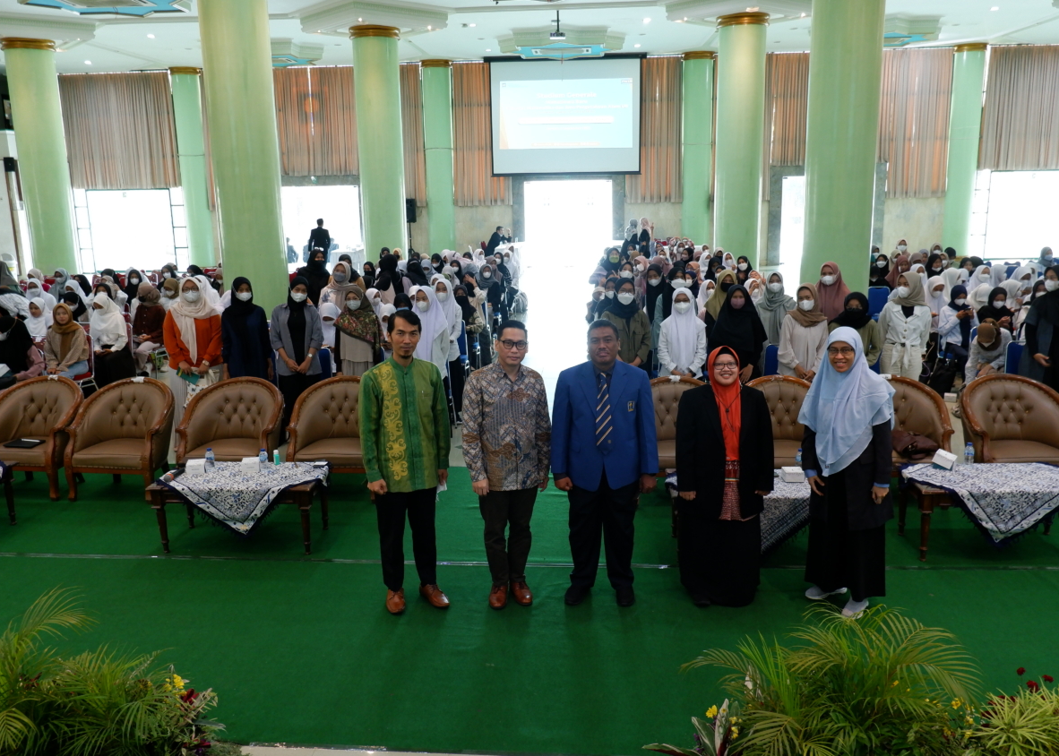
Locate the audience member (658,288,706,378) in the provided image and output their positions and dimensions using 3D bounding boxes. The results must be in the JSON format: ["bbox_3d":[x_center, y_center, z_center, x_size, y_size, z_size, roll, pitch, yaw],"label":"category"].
[{"bbox_3d":[1.444,-0.085,7.770,0.450,1.530,0.300,0,11,6],"label":"audience member"}]

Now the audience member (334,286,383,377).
[{"bbox_3d":[-1.660,-0.116,8.054,0.470,1.570,0.300,-1,11,1],"label":"audience member"}]

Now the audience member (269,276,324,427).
[{"bbox_3d":[-2.193,-0.139,7.753,0.500,1.610,0.340,-3,13,-7],"label":"audience member"}]

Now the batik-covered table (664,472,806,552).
[{"bbox_3d":[1.487,0.908,5.391,1.120,0.480,0.560,0,13,3],"label":"batik-covered table"}]

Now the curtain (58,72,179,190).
[{"bbox_3d":[-13.239,-7.986,26.508,3.639,3.617,0.200,0,11,4],"label":"curtain"}]

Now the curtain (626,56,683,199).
[{"bbox_3d":[3.355,-6.677,22.115,1.620,3.834,0.180,0,13,3],"label":"curtain"}]

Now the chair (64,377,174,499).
[{"bbox_3d":[-3.273,0.486,6.755,0.760,0.870,0.680,0,13,3],"label":"chair"}]

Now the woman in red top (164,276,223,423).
[{"bbox_3d":[-3.155,-0.145,7.806,0.530,1.631,0.380,-2,13,-6],"label":"woman in red top"}]

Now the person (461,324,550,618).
[{"bbox_3d":[-0.136,0.494,4.644,0.490,1.655,0.310,-2,11,-7],"label":"person"}]

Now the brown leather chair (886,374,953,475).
[{"bbox_3d":[2.766,0.469,6.383,0.770,0.850,0.720,2,13,11],"label":"brown leather chair"}]

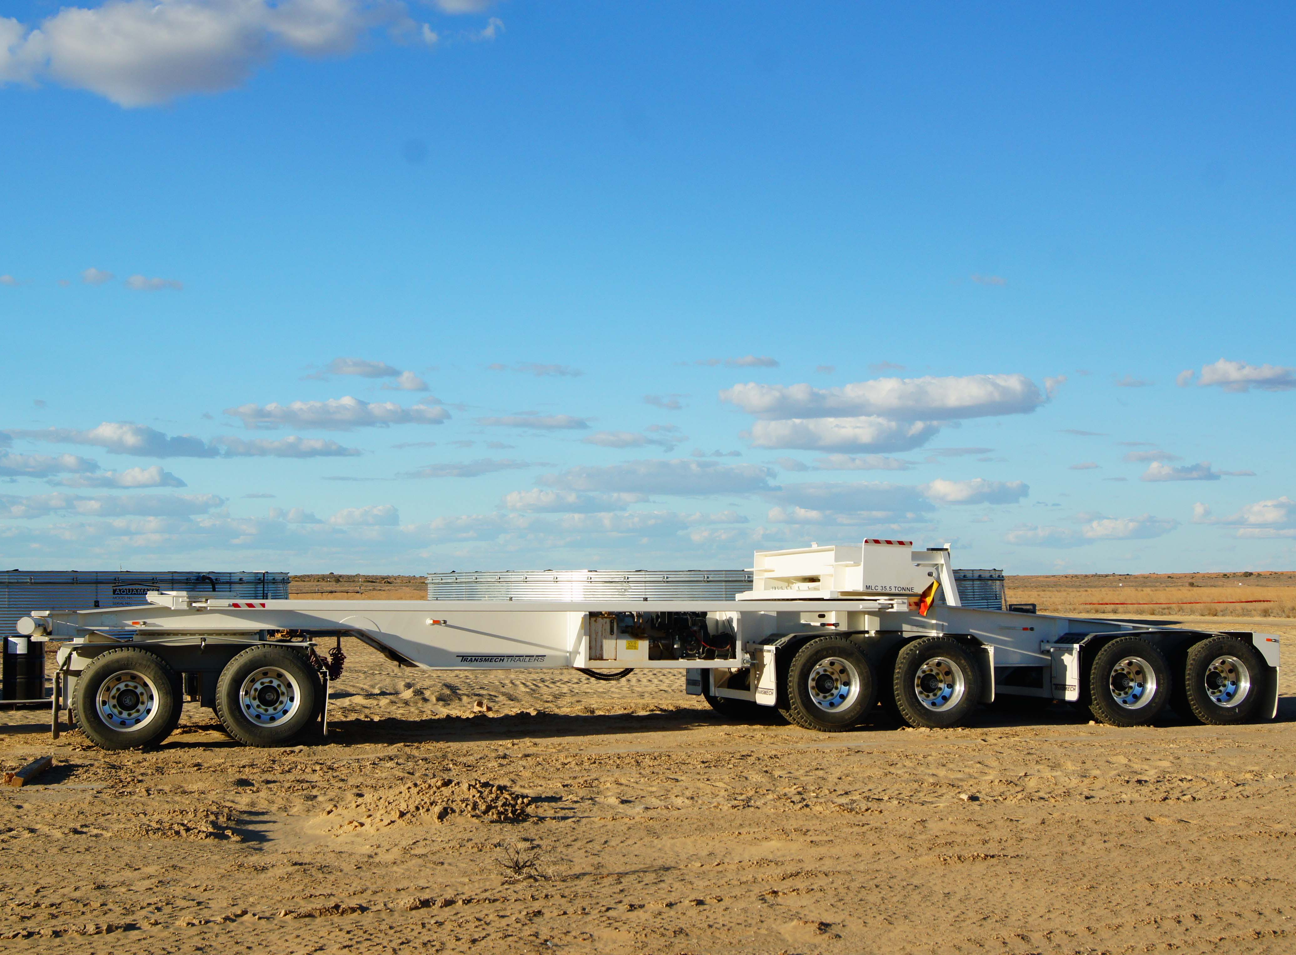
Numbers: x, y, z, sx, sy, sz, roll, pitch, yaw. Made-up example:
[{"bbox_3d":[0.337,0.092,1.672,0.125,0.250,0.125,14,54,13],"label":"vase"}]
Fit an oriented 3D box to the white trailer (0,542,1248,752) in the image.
[{"bbox_3d":[0.240,1.805,20.750,14.000,2.120,3.200,1,-3,-16],"label":"white trailer"}]

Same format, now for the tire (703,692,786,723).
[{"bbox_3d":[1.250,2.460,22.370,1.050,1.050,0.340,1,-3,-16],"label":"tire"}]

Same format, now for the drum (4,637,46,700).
[{"bbox_3d":[-8.950,2.730,25.750,0.585,0.885,0.585,0,-3,0],"label":"drum"}]

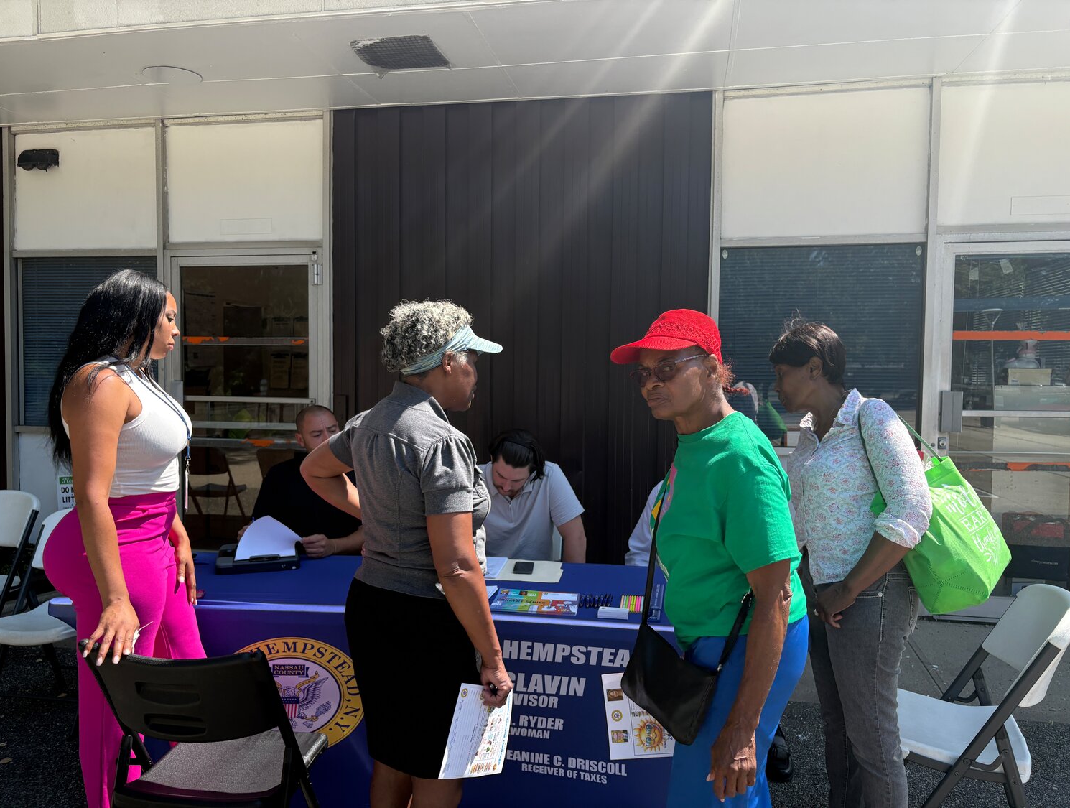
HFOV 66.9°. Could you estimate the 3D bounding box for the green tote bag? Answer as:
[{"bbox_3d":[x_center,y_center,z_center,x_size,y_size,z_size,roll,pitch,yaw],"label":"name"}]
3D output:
[{"bbox_3d":[1.064,0.272,2.170,0.220,0.510,0.290,-24,2,38],"label":"green tote bag"}]

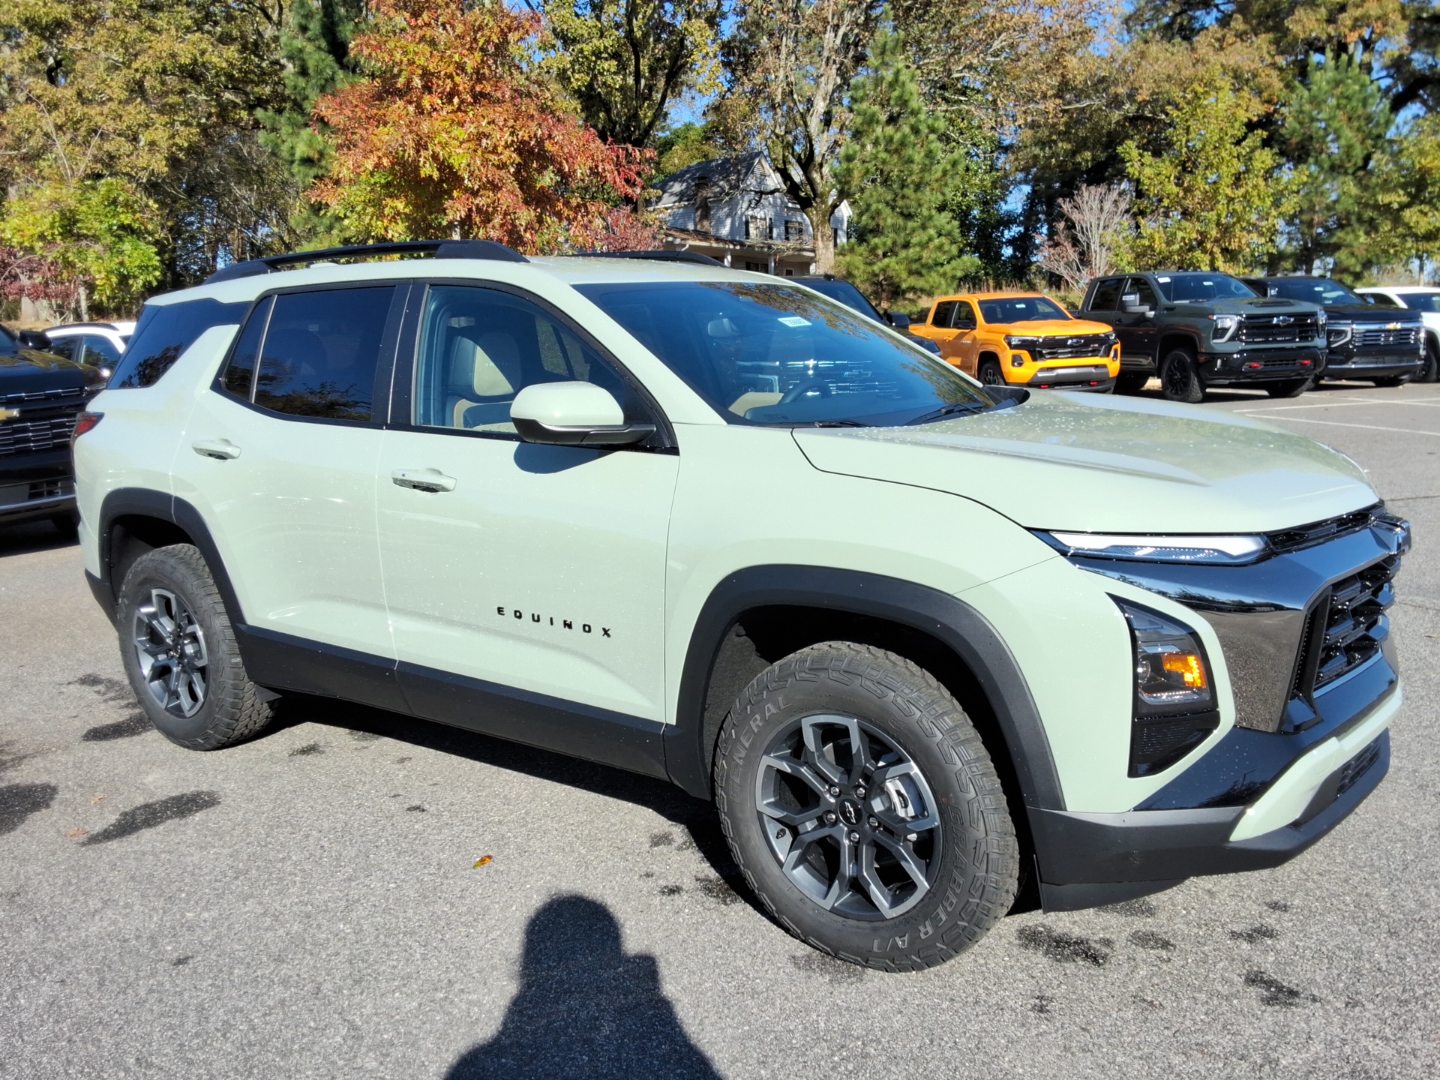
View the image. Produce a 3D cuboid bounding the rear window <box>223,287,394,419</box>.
[{"bbox_3d":[-1.288,-0.571,3.584,0.800,0.420,0.060,6,-9,34],"label":"rear window"}]

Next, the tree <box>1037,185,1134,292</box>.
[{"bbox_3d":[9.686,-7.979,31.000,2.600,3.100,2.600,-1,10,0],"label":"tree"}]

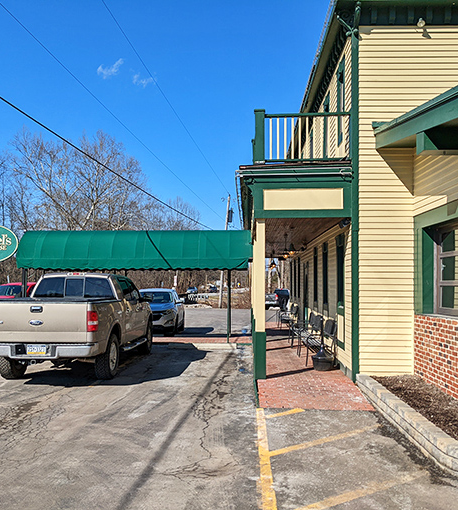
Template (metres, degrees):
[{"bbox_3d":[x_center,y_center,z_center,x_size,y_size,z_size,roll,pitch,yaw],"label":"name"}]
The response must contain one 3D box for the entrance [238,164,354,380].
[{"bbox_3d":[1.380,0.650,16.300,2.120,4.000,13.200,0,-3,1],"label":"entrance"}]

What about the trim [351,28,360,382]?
[{"bbox_3d":[2.355,-0.920,9.870,0.130,6.500,0.140,0,-3,1],"label":"trim"}]

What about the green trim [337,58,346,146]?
[{"bbox_3d":[2.320,-3.150,10.970,0.120,1.680,0.850,0,-3,1],"label":"green trim"}]

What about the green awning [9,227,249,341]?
[{"bbox_3d":[-2.600,0.860,15.500,6.500,3.150,1.800,0,-2,2],"label":"green awning"}]

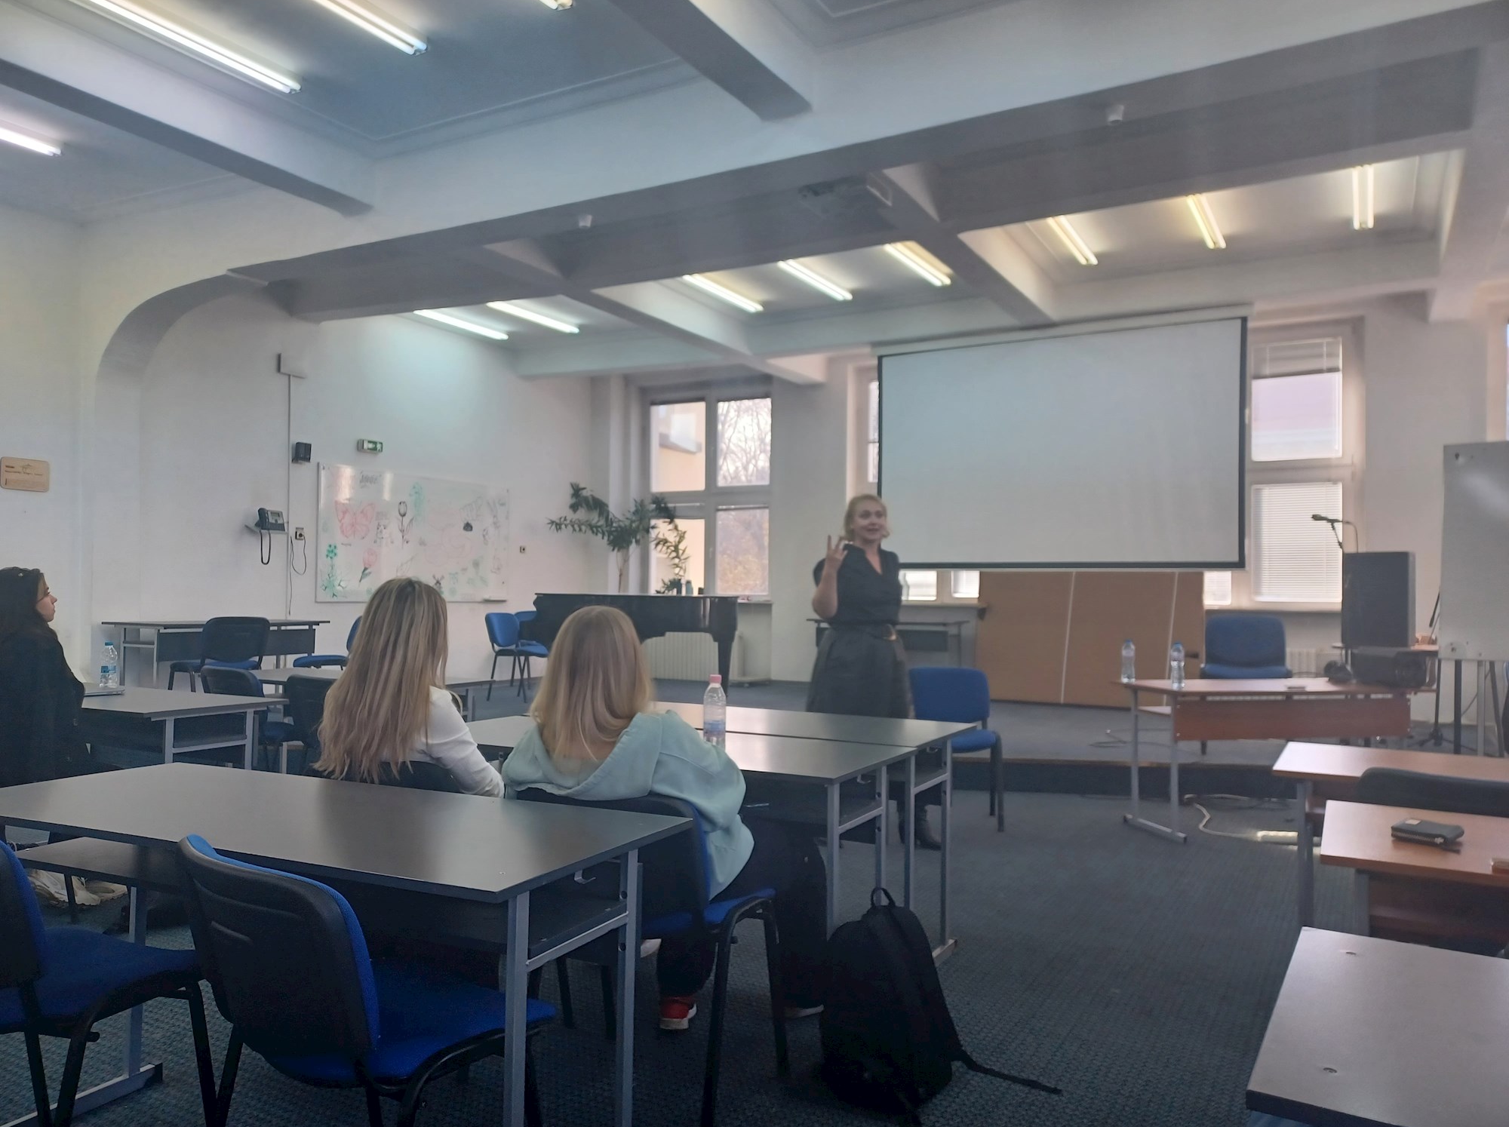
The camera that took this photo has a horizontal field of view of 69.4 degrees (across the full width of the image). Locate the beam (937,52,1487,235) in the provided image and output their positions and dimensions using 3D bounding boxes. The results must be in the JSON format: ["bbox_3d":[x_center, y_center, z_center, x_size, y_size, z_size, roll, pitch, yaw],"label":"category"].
[{"bbox_3d":[2.564,-2.473,6.588,2.880,0.420,0.300,0,-2,29],"label":"beam"}]

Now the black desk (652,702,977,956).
[{"bbox_3d":[-0.038,0.960,4.129,1.600,0.736,0.660,0,-2,30],"label":"black desk"}]

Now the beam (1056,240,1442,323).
[{"bbox_3d":[3.864,-2.216,8.748,2.770,0.320,0.360,0,-2,29],"label":"beam"}]

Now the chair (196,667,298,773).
[{"bbox_3d":[-2.539,0.949,5.740,0.520,0.810,0.550,0,-2,29],"label":"chair"}]

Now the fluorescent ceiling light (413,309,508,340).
[{"bbox_3d":[-2.996,-2.469,11.234,0.160,0.090,1.300,0,-2,29],"label":"fluorescent ceiling light"}]

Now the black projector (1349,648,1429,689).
[{"bbox_3d":[3.520,0.588,6.020,0.245,0.178,0.300,1,-2,-13],"label":"black projector"}]

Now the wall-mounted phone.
[{"bbox_3d":[-4.257,-0.237,9.539,0.220,0.490,0.260,0,-2,29],"label":"wall-mounted phone"}]

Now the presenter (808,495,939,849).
[{"bbox_3d":[0.570,0.521,5.320,0.540,1.690,0.450,2,-2,-30],"label":"presenter"}]

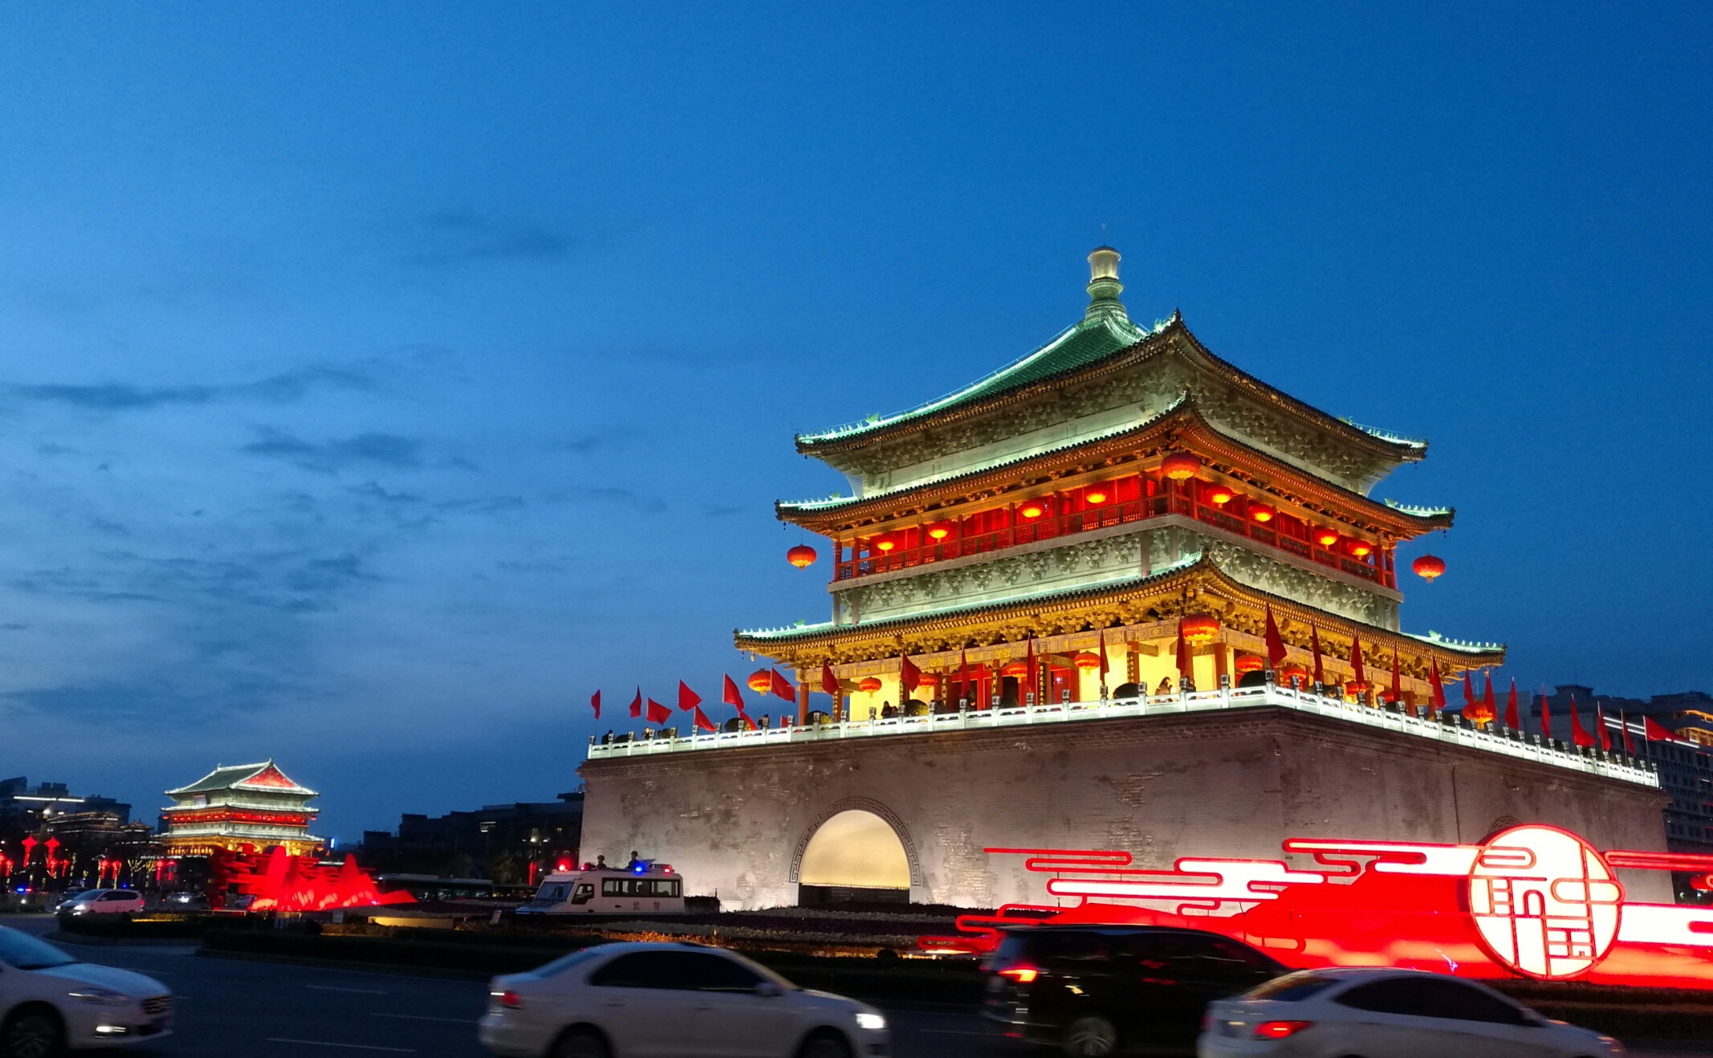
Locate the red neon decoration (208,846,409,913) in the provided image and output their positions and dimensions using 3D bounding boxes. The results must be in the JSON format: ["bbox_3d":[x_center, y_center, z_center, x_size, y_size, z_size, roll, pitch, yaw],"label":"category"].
[{"bbox_3d":[-23.282,15.369,58.883,2.200,2.900,17.000,1,-15,0],"label":"red neon decoration"}]

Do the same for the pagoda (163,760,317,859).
[{"bbox_3d":[-164.392,78.431,358.611,35.500,32.000,50.500,15,-20,-42],"label":"pagoda"}]

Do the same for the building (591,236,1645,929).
[{"bbox_3d":[12.743,2.491,66.088,36.500,36.000,36.500,15,-20,-42],"label":"building"}]

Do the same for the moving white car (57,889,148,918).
[{"bbox_3d":[-41.008,20.375,72.818,1.820,1.620,4.600,-3,-15,14],"label":"moving white car"}]

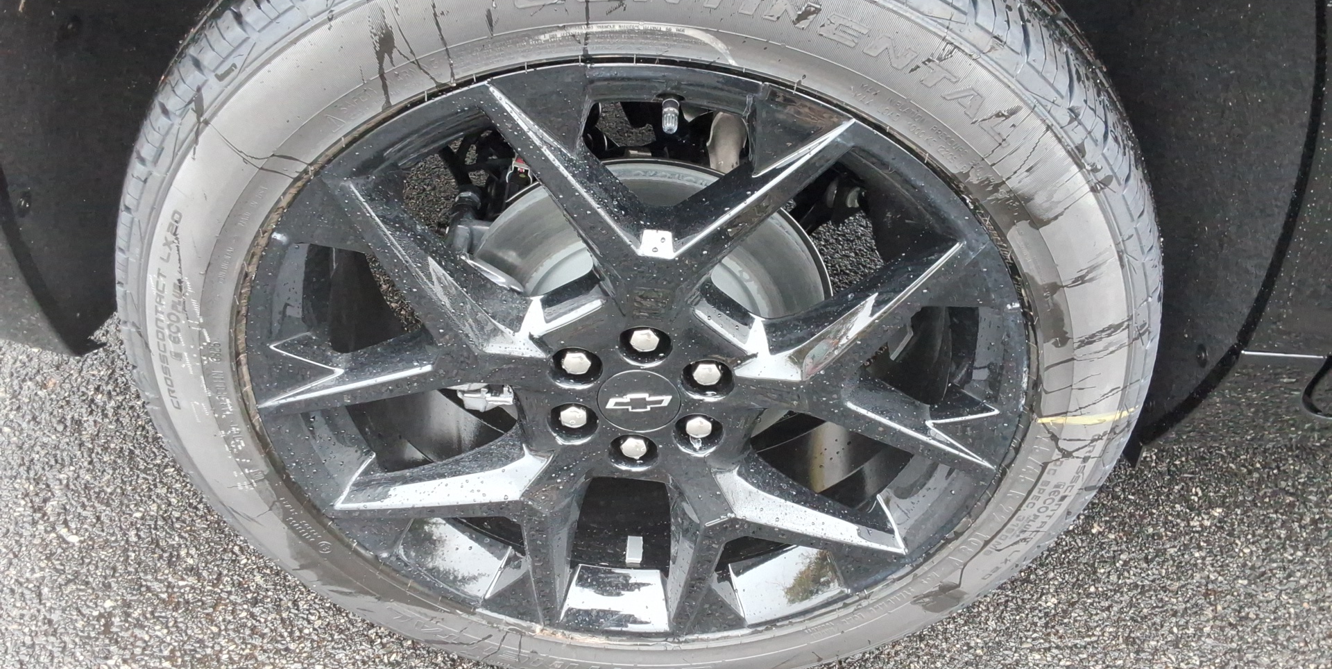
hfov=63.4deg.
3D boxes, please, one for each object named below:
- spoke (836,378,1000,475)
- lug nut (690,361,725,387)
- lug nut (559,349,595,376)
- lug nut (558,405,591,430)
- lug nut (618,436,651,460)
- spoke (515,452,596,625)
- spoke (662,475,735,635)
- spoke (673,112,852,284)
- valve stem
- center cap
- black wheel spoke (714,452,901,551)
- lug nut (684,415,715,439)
[{"bbox_3d":[0.203,0.067,0.866,0.143,0.046,0.036,23,37,-18],"label":"spoke"},{"bbox_3d":[0.033,0.025,0.854,0.025,0.025,0.022,0,41,0],"label":"lug nut"},{"bbox_3d":[-0.070,0.017,0.848,0.025,0.025,0.022,0,41,0],"label":"lug nut"},{"bbox_3d":[-0.076,0.062,0.888,0.024,0.024,0.022,0,41,2],"label":"lug nut"},{"bbox_3d":[-0.027,0.089,0.910,0.024,0.024,0.022,0,41,2],"label":"lug nut"},{"bbox_3d":[-0.099,0.193,0.976,0.050,0.196,0.038,4,41,-3],"label":"spoke"},{"bbox_3d":[0.029,0.202,0.994,0.044,0.182,0.045,6,40,-4],"label":"spoke"},{"bbox_3d":[0.059,-0.090,0.732,0.154,0.045,0.036,-36,32,27],"label":"spoke"},{"bbox_3d":[0.003,-0.142,0.701,0.012,0.012,0.028,0,64,0],"label":"valve stem"},{"bbox_3d":[-0.021,0.049,0.863,0.068,0.068,0.018,-3,41,3],"label":"center cap"},{"bbox_3d":[0.128,0.152,0.949,0.176,0.042,0.045,15,39,-11],"label":"black wheel spoke"},{"bbox_3d":[0.027,0.071,0.893,0.024,0.024,0.022,0,41,2],"label":"lug nut"}]

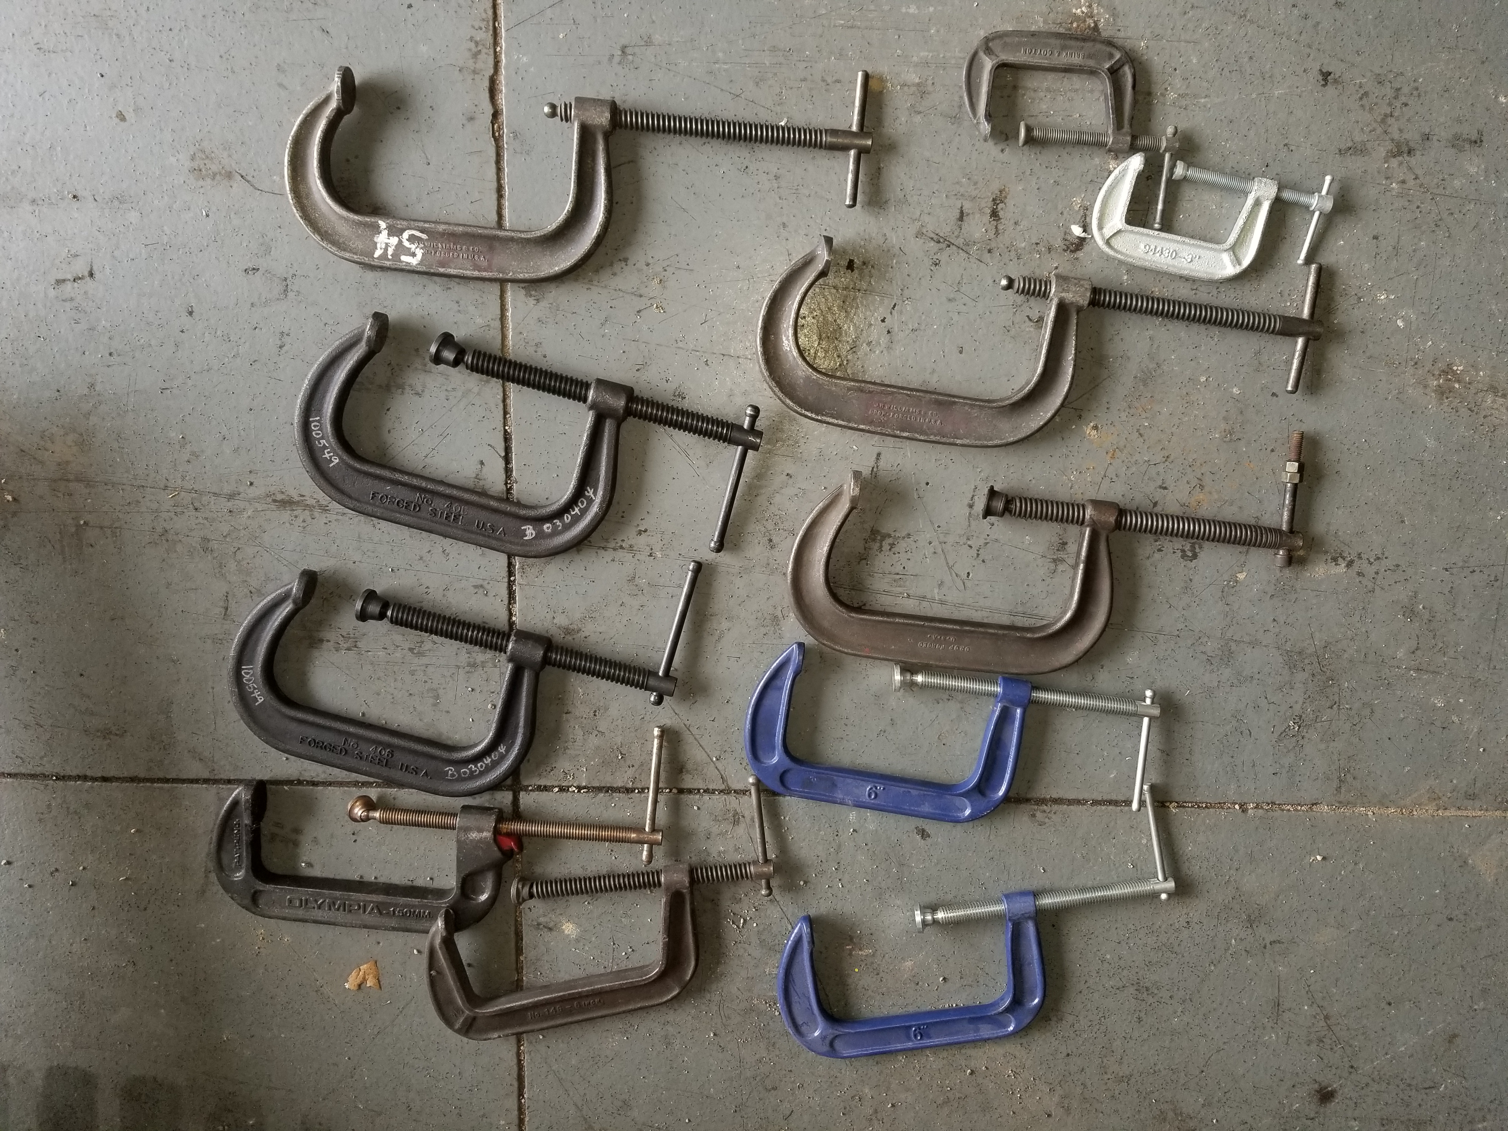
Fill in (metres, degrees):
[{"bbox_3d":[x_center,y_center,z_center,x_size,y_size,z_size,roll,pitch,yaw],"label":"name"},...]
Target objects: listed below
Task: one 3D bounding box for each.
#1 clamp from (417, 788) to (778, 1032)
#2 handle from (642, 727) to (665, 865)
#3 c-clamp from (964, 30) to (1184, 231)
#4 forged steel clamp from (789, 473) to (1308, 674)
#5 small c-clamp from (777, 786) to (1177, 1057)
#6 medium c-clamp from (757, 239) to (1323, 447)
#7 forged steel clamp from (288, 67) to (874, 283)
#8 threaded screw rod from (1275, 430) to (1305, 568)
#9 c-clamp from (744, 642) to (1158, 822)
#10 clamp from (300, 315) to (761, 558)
[{"bbox_3d":[-0.137,0.309,1.010,0.321,0.034,0.215,-6,97,3],"label":"clamp"},{"bbox_3d":[-0.089,0.204,1.001,0.009,0.009,0.122,5,91,2],"label":"handle"},{"bbox_3d":[0.256,-0.353,0.918,0.177,0.023,0.148,4,98,2],"label":"c-clamp"},{"bbox_3d":[0.241,0.021,0.962,0.423,0.033,0.156,8,98,2],"label":"forged steel clamp"},{"bbox_3d":[0.195,0.320,1.006,0.359,0.028,0.213,-8,97,4],"label":"small c-clamp"},{"bbox_3d":[0.233,-0.185,0.934,0.454,0.036,0.186,9,98,1],"label":"medium c-clamp"},{"bbox_3d":[-0.147,-0.328,0.933,0.483,0.036,0.192,6,98,2],"label":"forged steel clamp"},{"bbox_3d":[0.447,-0.055,0.945,0.015,0.015,0.114,4,95,2],"label":"threaded screw rod"},{"bbox_3d":[0.169,0.153,0.985,0.353,0.028,0.141,7,98,2],"label":"c-clamp"},{"bbox_3d":[-0.199,-0.095,0.966,0.391,0.035,0.179,15,98,1],"label":"clamp"}]

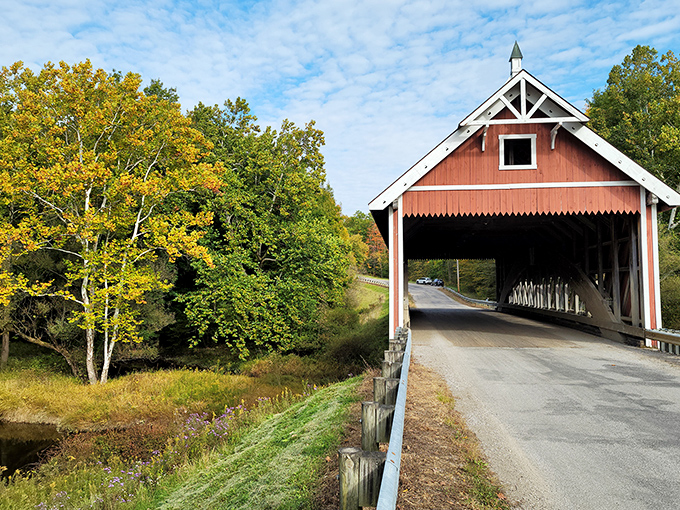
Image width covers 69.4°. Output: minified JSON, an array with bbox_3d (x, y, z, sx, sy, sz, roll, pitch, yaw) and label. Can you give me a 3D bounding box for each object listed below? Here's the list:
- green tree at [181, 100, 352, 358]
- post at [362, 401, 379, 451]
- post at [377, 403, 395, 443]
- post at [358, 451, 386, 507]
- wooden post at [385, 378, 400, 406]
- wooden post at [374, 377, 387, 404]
[{"bbox_3d":[-4.831,-1.688,32.500,11.200,17.000,11.000,0,-4,9],"label":"green tree"},{"bbox_3d":[0.388,2.269,6.346,0.198,0.671,0.198,0,-4,9],"label":"post"},{"bbox_3d":[0.598,2.173,6.320,0.236,0.434,0.183,0,-4,9],"label":"post"},{"bbox_3d":[0.311,2.040,4.484,0.236,0.434,0.183,0,-4,9],"label":"post"},{"bbox_3d":[0.880,2.304,8.127,0.236,0.434,0.183,0,-4,9],"label":"wooden post"},{"bbox_3d":[0.673,2.397,8.152,0.193,0.676,0.198,0,-4,9],"label":"wooden post"}]

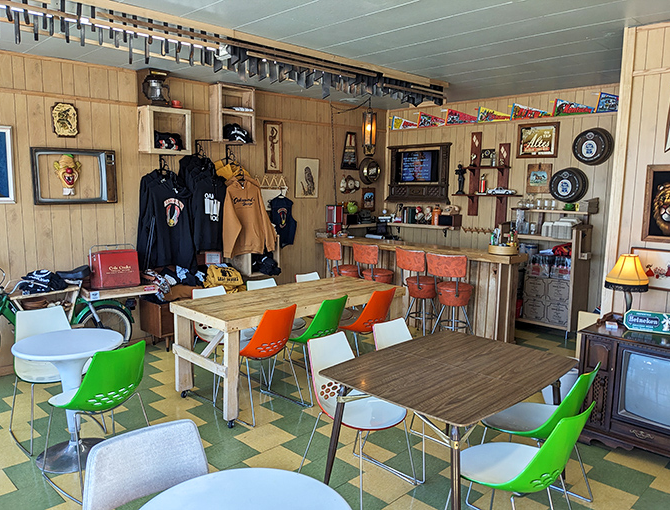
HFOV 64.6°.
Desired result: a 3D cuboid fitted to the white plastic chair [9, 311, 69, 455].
[{"bbox_3d":[-1.924,0.819,3.640,0.505,0.815,0.550,-7,11,-44],"label":"white plastic chair"}]

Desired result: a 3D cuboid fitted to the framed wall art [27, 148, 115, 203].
[{"bbox_3d":[-2.399,-0.723,4.919,0.090,0.500,0.740,8,10,44],"label":"framed wall art"}]

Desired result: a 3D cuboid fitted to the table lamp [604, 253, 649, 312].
[{"bbox_3d":[1.970,0.249,3.576,0.270,0.520,0.270,-7,11,-44],"label":"table lamp"}]

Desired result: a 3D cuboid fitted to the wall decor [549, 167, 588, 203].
[{"bbox_3d":[2.700,-0.800,6.121,0.400,0.400,0.130,8,10,44],"label":"wall decor"}]

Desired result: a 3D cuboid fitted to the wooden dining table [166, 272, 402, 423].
[{"bbox_3d":[-0.330,0.732,4.665,1.909,0.772,0.790,-6,11,-42],"label":"wooden dining table"}]

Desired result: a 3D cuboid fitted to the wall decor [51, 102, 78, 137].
[{"bbox_3d":[-2.470,-1.232,4.862,0.230,0.313,0.025,-7,11,-44],"label":"wall decor"}]

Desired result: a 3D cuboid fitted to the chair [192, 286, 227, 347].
[{"bbox_3d":[-0.925,0.707,4.415,0.540,0.810,0.470,8,10,44],"label":"chair"}]

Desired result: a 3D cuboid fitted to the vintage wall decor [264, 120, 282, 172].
[{"bbox_3d":[-0.766,-1.326,6.551,0.277,0.624,0.030,-7,11,-44],"label":"vintage wall decor"}]

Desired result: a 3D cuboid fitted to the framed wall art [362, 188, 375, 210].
[{"bbox_3d":[0.495,-0.818,7.875,0.025,0.325,0.295,8,10,44],"label":"framed wall art"}]

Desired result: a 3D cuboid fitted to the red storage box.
[{"bbox_3d":[-2.112,0.125,5.080,0.362,0.406,0.260,-7,1,-44],"label":"red storage box"}]

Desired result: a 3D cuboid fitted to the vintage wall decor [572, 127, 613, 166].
[{"bbox_3d":[2.869,-1.194,5.903,0.405,0.405,0.130,8,10,44],"label":"vintage wall decor"}]

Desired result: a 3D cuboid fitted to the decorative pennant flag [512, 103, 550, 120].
[{"bbox_3d":[2.329,-1.712,6.279,0.020,0.208,0.525,-7,11,-44],"label":"decorative pennant flag"}]

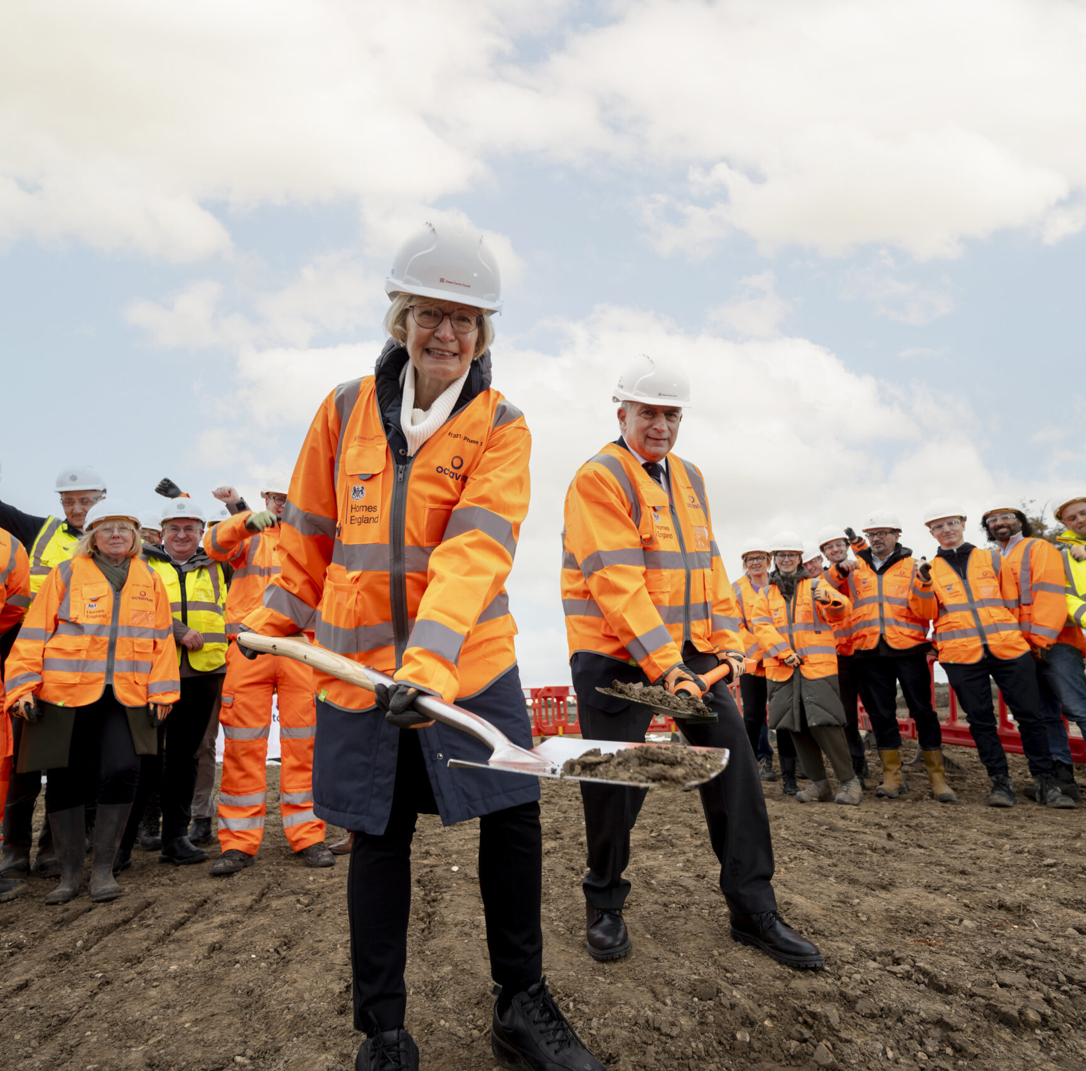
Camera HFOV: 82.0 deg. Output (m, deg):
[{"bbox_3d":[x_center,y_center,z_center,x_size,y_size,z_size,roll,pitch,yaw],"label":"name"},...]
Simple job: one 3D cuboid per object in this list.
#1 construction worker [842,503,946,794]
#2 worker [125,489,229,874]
[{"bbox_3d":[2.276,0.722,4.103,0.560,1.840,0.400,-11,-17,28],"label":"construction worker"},{"bbox_3d":[-1.866,0.651,3.214,0.540,1.830,0.420,5,-17,-27],"label":"worker"}]

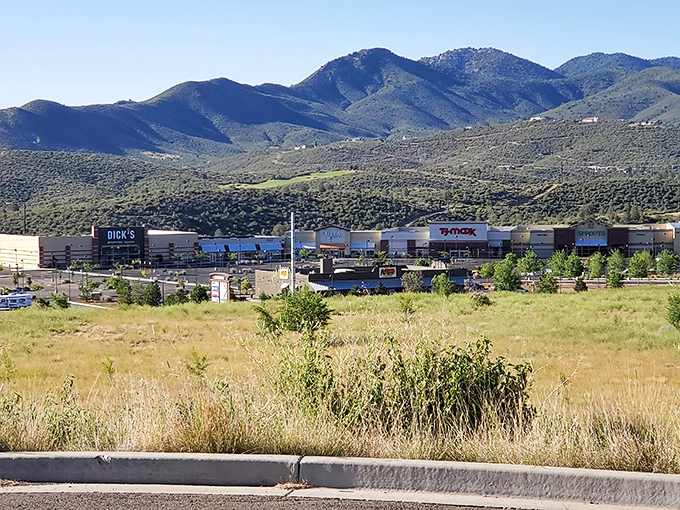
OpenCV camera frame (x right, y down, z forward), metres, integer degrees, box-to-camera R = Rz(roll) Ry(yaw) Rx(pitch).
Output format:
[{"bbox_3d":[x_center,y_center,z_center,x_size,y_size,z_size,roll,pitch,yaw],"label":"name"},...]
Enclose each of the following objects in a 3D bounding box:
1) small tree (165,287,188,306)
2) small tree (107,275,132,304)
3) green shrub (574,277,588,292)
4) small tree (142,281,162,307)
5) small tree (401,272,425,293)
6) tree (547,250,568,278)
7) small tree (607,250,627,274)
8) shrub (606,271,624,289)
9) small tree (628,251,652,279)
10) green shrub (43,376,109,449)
[{"bbox_3d":[-32.812,8.328,205.000,4.672,3.933,4.438,0,4,0],"label":"small tree"},{"bbox_3d":[-39.502,6.360,183.000,4.658,5.016,4.425,0,3,0],"label":"small tree"},{"bbox_3d":[48.465,5.920,205.000,2.725,3.147,2.589,0,4,0],"label":"green shrub"},{"bbox_3d":[-33.040,6.784,180.000,3.524,4.581,3.348,0,3,0],"label":"small tree"},{"bbox_3d":[12.633,4.705,178.000,4.182,4.008,3.973,0,3,0],"label":"small tree"},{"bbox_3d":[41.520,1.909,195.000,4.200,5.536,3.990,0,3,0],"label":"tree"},{"bbox_3d":[60.091,1.521,222.000,4.216,5.750,4.005,0,4,0],"label":"small tree"},{"bbox_3d":[47.198,4.197,175.000,3.084,3.084,2.930,0,3,0],"label":"shrub"},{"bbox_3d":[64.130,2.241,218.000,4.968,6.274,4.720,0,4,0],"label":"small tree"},{"bbox_3d":[-1.709,1.018,6.600,0.426,0.465,0.405,0,3,0],"label":"green shrub"}]

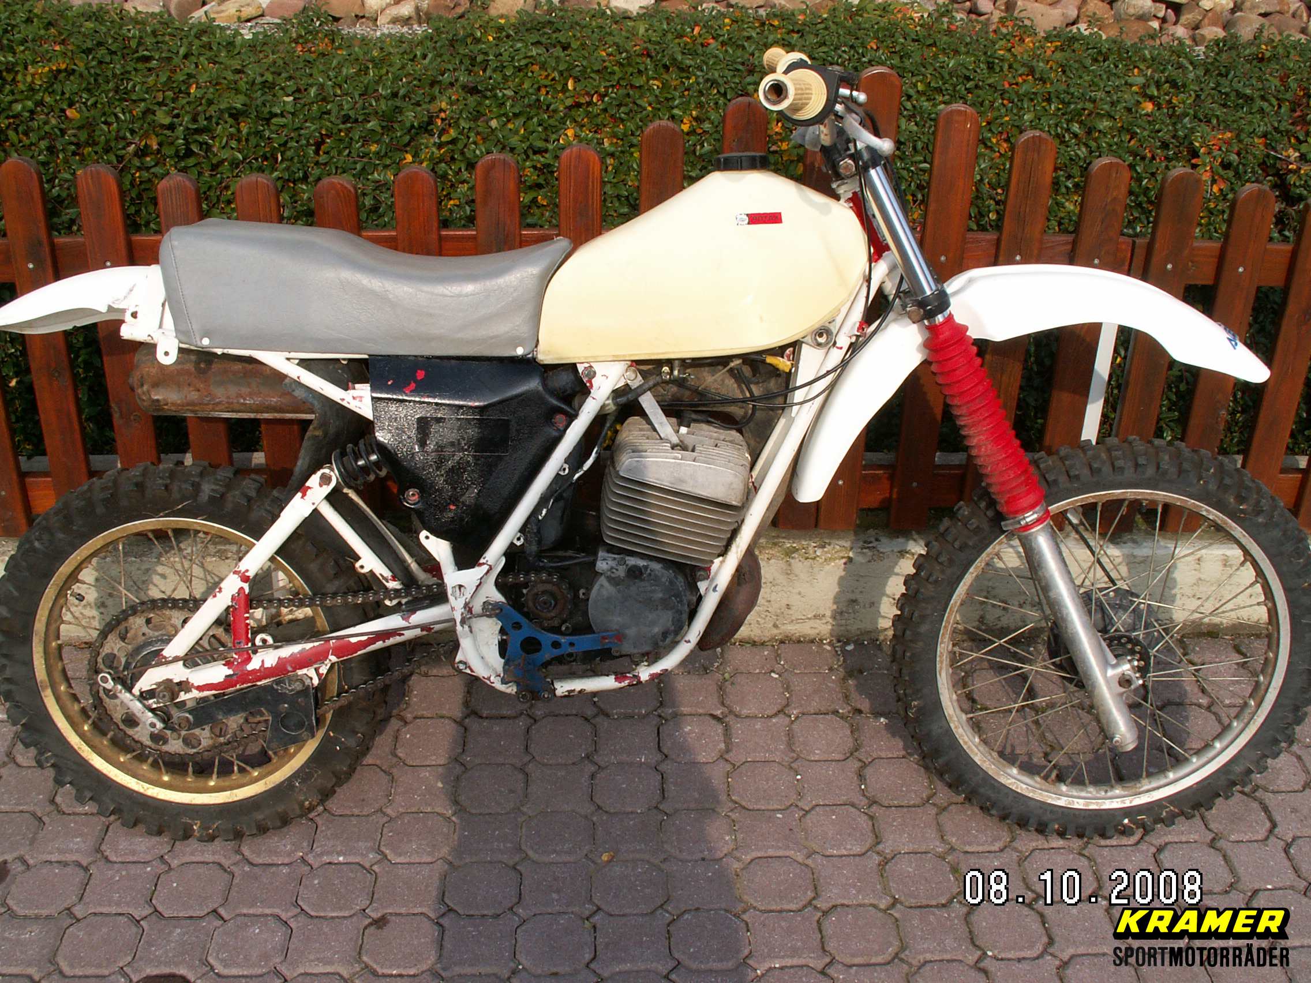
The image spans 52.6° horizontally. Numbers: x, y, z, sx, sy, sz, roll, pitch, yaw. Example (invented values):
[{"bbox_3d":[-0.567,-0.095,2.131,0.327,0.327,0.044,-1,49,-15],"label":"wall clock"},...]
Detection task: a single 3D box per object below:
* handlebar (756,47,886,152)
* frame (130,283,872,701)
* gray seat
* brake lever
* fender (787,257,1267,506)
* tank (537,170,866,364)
[{"bbox_3d":[0.208,-0.549,1.853,0.150,0.132,0.820,1,17,4],"label":"handlebar"},{"bbox_3d":[-0.232,-0.024,2.006,1.110,0.650,0.260,0,17,-1],"label":"frame"},{"bbox_3d":[-0.407,-0.298,1.917,0.570,0.180,0.220,0,17,-1],"label":"gray seat"},{"bbox_3d":[0.245,-0.431,1.582,0.060,0.065,0.180,1,17,4],"label":"brake lever"},{"bbox_3d":[0.561,-0.165,1.981,0.725,0.342,0.150,0,17,1],"label":"fender"},{"bbox_3d":[0.066,-0.332,1.917,0.475,0.265,0.290,0,17,-1],"label":"tank"}]

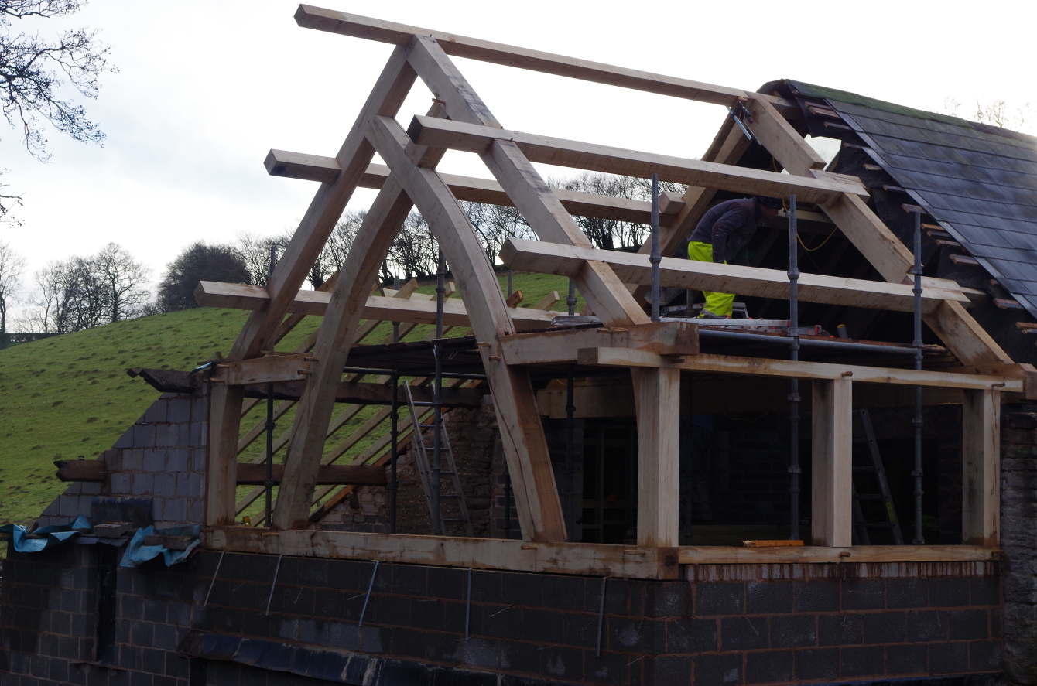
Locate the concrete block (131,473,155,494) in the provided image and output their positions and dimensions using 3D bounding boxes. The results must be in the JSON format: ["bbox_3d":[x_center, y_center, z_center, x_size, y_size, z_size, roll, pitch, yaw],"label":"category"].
[{"bbox_3d":[-3.496,1.329,17.346,0.100,0.215,0.440,5,-6,-38],"label":"concrete block"}]

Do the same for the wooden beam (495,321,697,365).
[{"bbox_3d":[0.508,0.023,12.200,0.200,0.205,1.790,5,-6,-37],"label":"wooden beam"}]

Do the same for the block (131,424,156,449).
[{"bbox_3d":[-3.475,0.878,17.296,0.100,0.215,0.440,5,-6,-37],"label":"block"}]

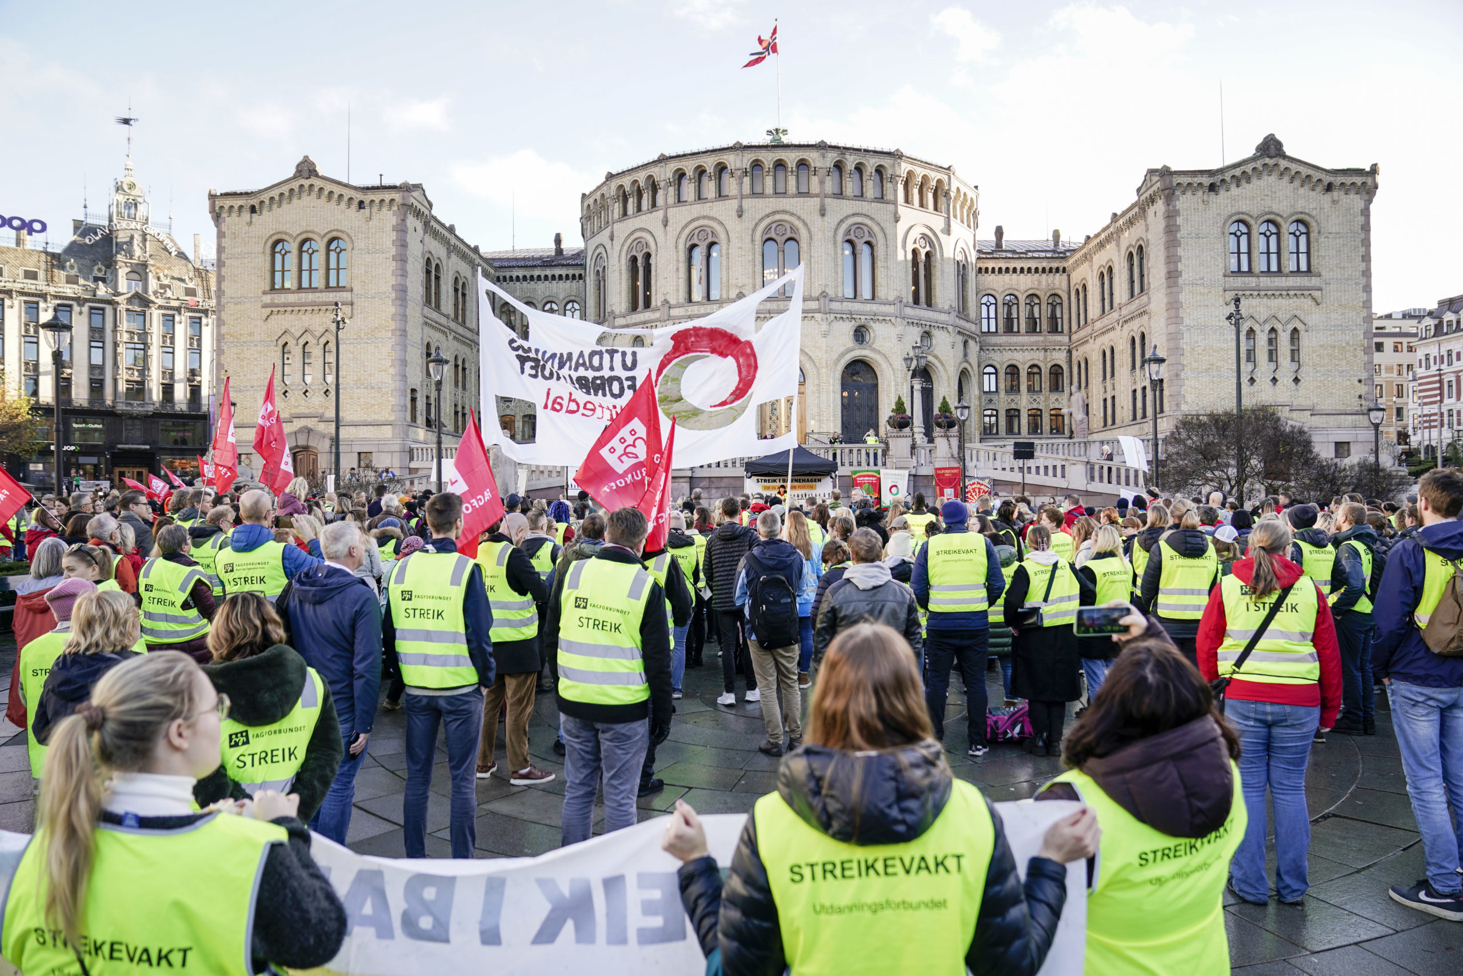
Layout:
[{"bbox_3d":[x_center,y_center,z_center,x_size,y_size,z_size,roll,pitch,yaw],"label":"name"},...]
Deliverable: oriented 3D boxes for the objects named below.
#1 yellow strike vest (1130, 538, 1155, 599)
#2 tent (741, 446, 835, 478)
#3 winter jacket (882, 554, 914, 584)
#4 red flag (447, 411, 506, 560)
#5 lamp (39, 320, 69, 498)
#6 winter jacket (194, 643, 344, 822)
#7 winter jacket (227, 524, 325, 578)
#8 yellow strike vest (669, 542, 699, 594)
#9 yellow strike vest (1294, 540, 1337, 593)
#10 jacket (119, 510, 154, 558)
[{"bbox_3d":[3.875,0.724,8.900,0.440,0.580,0.290,0,-1,-6],"label":"yellow strike vest"},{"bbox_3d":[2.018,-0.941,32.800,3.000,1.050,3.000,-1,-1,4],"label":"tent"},{"bbox_3d":[1.369,0.872,7.892,0.470,0.680,0.340,-1,-1,0],"label":"winter jacket"},{"bbox_3d":[-1.631,-0.018,6.200,0.480,0.980,0.280,0,-1,10],"label":"red flag"},{"bbox_3d":[-11.972,-0.571,17.241,0.600,5.200,0.600,-1,-1,0],"label":"lamp"},{"bbox_3d":[-1.464,0.824,3.080,0.490,0.680,0.350,0,-1,-18],"label":"winter jacket"},{"bbox_3d":[-2.903,0.570,6.050,0.600,0.750,0.420,0,-1,-5],"label":"winter jacket"},{"bbox_3d":[-0.506,0.776,8.900,0.430,0.570,0.290,0,-1,4],"label":"yellow strike vest"},{"bbox_3d":[4.511,0.681,7.600,0.450,0.570,0.320,0,-1,-18],"label":"yellow strike vest"},{"bbox_3d":[-4.409,0.552,7.200,0.480,0.800,0.320,-1,-1,42],"label":"jacket"}]

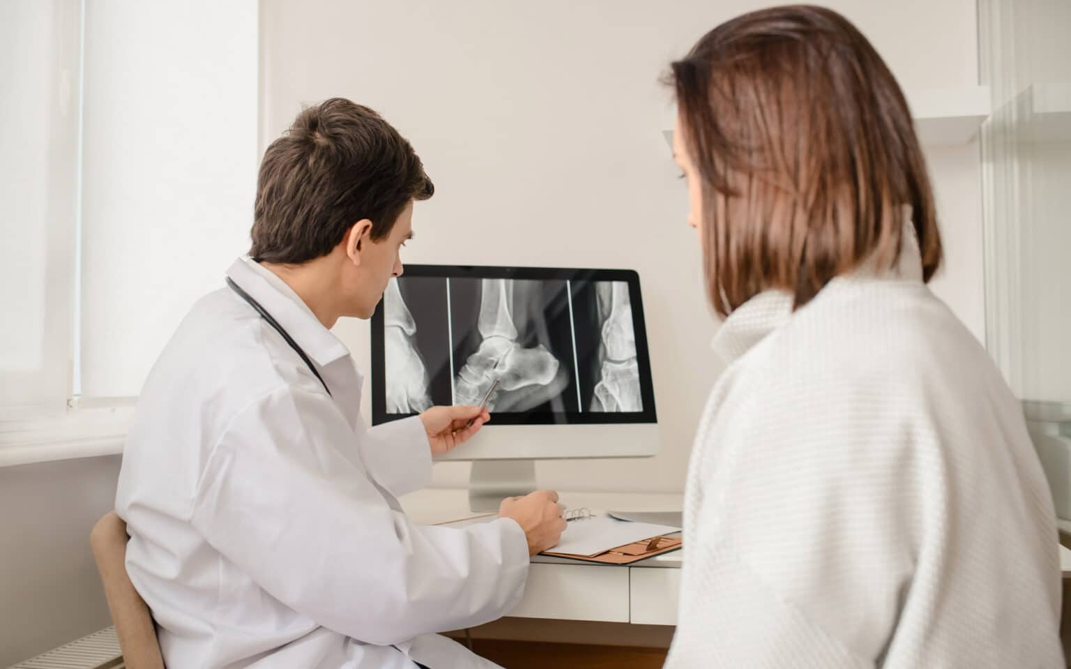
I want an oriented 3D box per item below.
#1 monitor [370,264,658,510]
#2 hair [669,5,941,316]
[{"bbox_3d":[-0.046,0.098,1.975,0.530,0.455,0.205,1,-2,-12],"label":"monitor"},{"bbox_3d":[0.228,-0.150,0.900,0.200,0.270,0.235,2,-11,-37],"label":"hair"}]

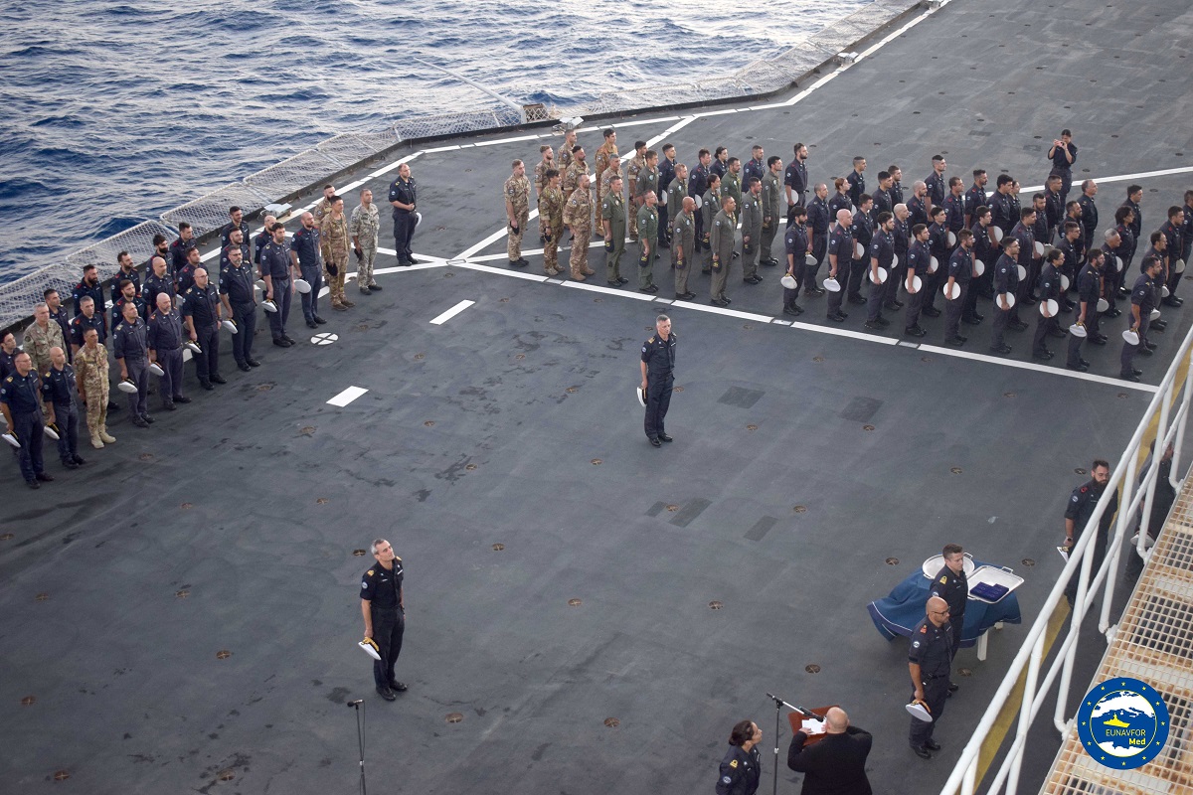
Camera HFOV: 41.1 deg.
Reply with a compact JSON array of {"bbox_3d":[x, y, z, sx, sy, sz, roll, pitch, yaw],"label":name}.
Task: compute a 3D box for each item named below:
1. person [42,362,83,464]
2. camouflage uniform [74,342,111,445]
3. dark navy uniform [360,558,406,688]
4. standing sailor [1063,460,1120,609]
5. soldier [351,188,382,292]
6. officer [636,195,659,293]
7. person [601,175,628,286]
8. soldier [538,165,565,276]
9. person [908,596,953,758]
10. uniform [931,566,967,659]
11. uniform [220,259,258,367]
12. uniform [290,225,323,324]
[{"bbox_3d":[-6.918,0.183,20.556,0.330,1.408,0.510,16,31,30],"label":"person"},{"bbox_3d":[-6.756,-0.068,21.366,0.340,1.460,0.520,22,34,38],"label":"camouflage uniform"},{"bbox_3d":[-2.118,2.311,15.887,0.310,1.502,0.490,17,31,31],"label":"dark navy uniform"},{"bbox_3d":[5.355,1.505,17.267,0.540,1.820,0.360,-12,28,-23],"label":"standing sailor"},{"bbox_3d":[-3.693,-2.529,25.548,0.320,1.734,0.490,17,32,32],"label":"soldier"},{"bbox_3d":[0.827,-2.547,25.842,0.350,1.710,0.490,16,30,30],"label":"officer"},{"bbox_3d":[0.309,-2.694,25.665,0.330,1.807,0.510,14,30,27],"label":"person"},{"bbox_3d":[-0.737,-2.907,26.248,0.330,1.776,0.510,14,30,27],"label":"soldier"},{"bbox_3d":[3.177,2.637,15.120,0.520,1.750,0.360,-23,34,-39],"label":"person"},{"bbox_3d":[3.537,2.309,16.038,0.320,1.440,0.500,22,34,38],"label":"uniform"},{"bbox_3d":[-5.146,-1.199,23.032,0.310,1.515,0.490,17,31,31],"label":"uniform"},{"bbox_3d":[-4.395,-1.861,24.386,0.310,1.483,0.490,16,31,29],"label":"uniform"}]

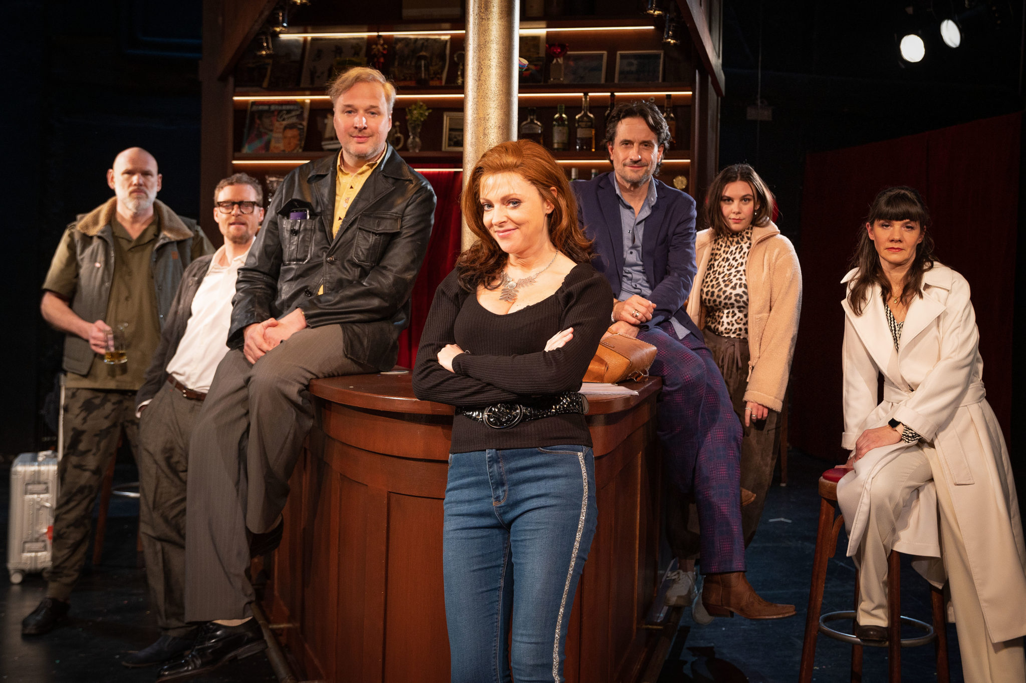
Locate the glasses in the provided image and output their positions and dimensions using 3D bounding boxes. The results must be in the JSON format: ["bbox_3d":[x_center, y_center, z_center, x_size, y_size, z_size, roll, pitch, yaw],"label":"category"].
[{"bbox_3d":[-0.906,-0.442,3.760,0.142,0.045,0.140,1,2,-14],"label":"glasses"}]

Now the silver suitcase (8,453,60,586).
[{"bbox_3d":[-2.131,0.767,5.098,0.225,0.540,0.390,1,2,-18],"label":"silver suitcase"}]

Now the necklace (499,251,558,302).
[{"bbox_3d":[0.020,-0.146,2.490,0.140,0.130,0.120,2,2,12],"label":"necklace"}]

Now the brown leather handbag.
[{"bbox_3d":[0.304,0.046,3.530,0.290,0.170,0.150,2,2,25],"label":"brown leather handbag"}]

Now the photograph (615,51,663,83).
[{"bbox_3d":[0.642,-1.383,5.790,0.250,0.190,0.025,2,-8,10],"label":"photograph"}]

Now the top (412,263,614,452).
[{"bbox_3d":[0.001,0.037,2.570,0.455,0.425,0.290,2,2,14],"label":"top"}]

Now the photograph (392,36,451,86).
[{"bbox_3d":[-0.495,-1.507,6.140,0.310,0.295,0.020,1,-18,9],"label":"photograph"}]

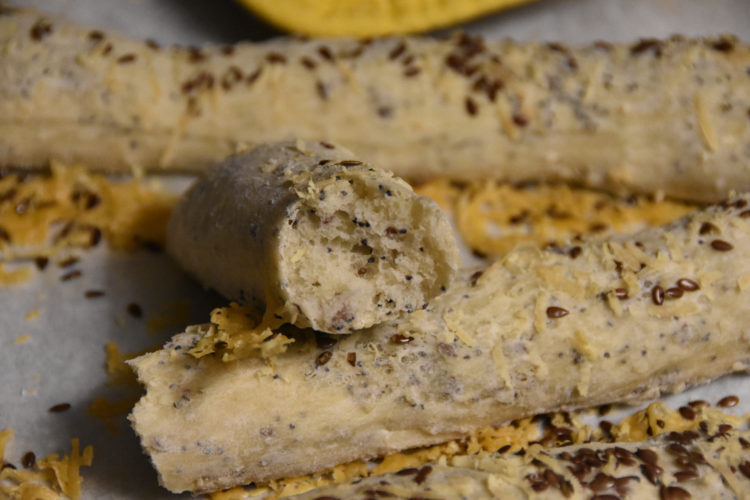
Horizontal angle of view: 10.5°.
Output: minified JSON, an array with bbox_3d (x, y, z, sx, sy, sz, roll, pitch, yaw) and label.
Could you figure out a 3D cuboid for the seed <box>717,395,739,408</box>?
[{"bbox_3d":[0.071,0.030,0.815,0.005,0.001,0.003,-22,42,-28],"label":"seed"}]

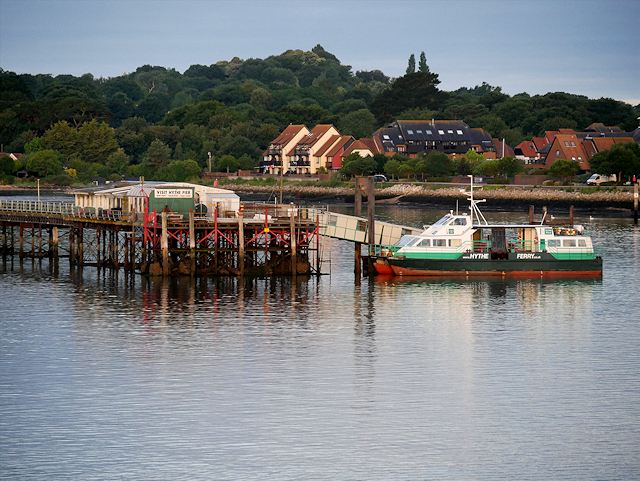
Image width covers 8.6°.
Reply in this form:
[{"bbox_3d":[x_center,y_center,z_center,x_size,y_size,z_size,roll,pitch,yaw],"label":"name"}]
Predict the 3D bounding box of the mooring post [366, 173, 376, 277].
[{"bbox_3d":[4.830,-1.387,396.000,0.580,9.300,0.580,0,1,-18],"label":"mooring post"}]

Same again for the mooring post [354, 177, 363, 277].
[{"bbox_3d":[3.612,-1.436,399.300,0.560,9.300,0.560,0,1,-18],"label":"mooring post"}]

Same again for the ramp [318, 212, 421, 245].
[{"bbox_3d":[4.814,-0.766,397.800,11.300,2.100,2.000,11,-2,-18],"label":"ramp"}]

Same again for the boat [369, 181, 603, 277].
[{"bbox_3d":[15.302,-1.293,393.000,20.600,9.100,6.000,0,1,-18],"label":"boat"}]

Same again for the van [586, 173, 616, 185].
[{"bbox_3d":[54.396,-11.638,820.000,5.400,2.300,2.000,0,1,-27],"label":"van"}]

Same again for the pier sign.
[{"bbox_3d":[-14.096,-4.492,412.000,3.700,0.870,0.080,0,1,-15],"label":"pier sign"}]

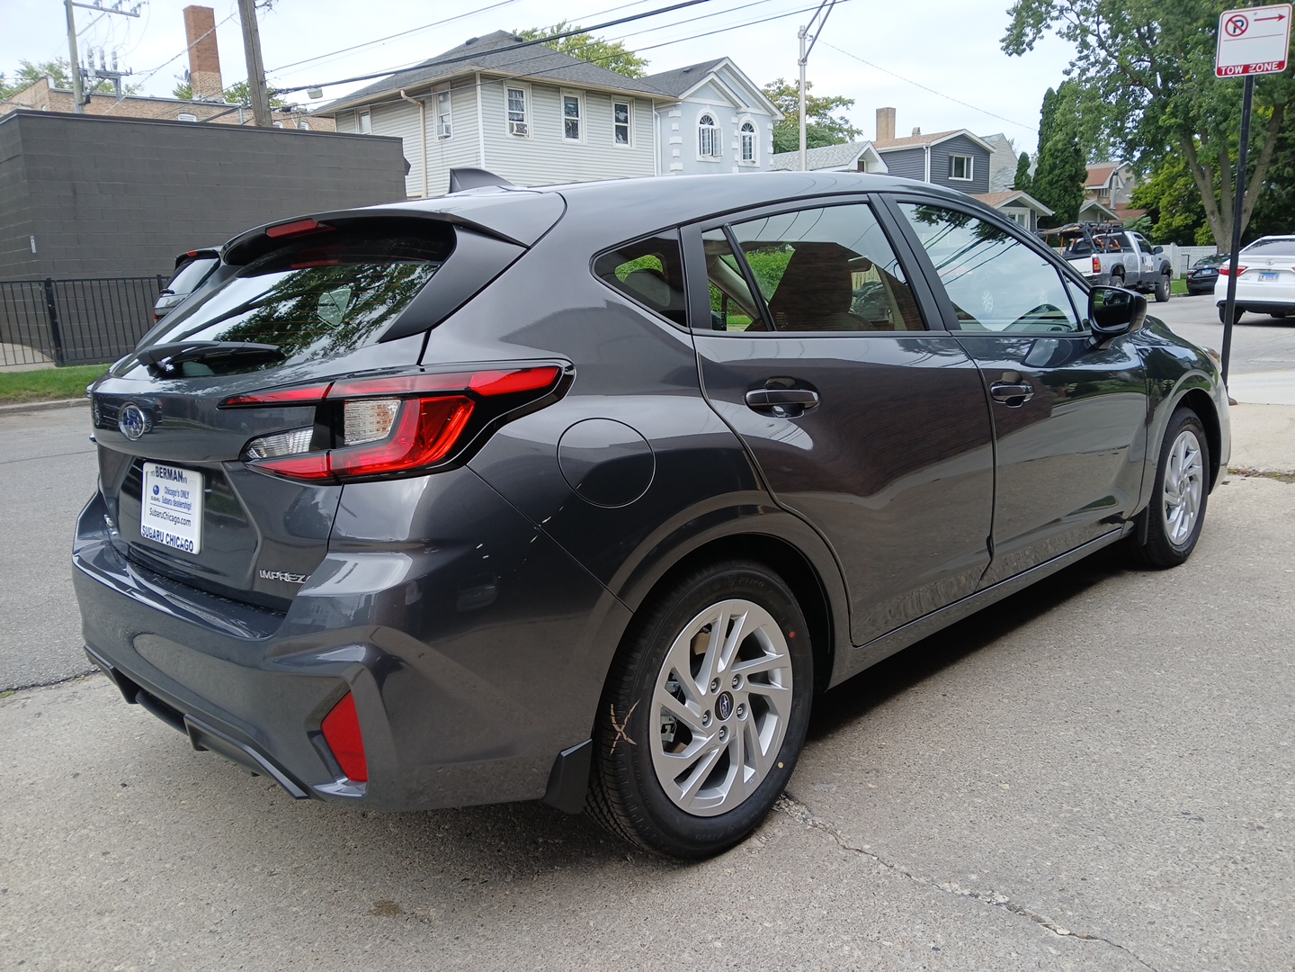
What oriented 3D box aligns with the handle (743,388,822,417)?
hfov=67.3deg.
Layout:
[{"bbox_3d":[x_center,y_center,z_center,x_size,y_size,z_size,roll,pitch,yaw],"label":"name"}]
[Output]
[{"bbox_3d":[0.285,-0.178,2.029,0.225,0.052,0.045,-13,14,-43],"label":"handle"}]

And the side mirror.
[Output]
[{"bbox_3d":[1.441,-0.533,3.007,0.140,0.165,0.195,-13,14,-43],"label":"side mirror"}]

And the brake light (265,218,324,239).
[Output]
[{"bbox_3d":[-0.766,-0.564,2.134,0.045,0.033,0.250,-13,14,-43],"label":"brake light"}]

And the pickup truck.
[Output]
[{"bbox_3d":[12.356,-5.919,26.309,5.200,1.980,1.950,-13,17,-41],"label":"pickup truck"}]

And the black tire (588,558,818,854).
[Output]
[{"bbox_3d":[0.096,0.444,2.045,0.632,0.632,0.210,-13,12,-42],"label":"black tire"}]

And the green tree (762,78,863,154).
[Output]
[{"bbox_3d":[8.124,-15.857,51.149,7.000,10.900,7.000,9,17,41],"label":"green tree"}]

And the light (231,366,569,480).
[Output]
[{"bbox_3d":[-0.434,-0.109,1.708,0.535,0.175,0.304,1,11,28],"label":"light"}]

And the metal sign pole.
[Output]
[{"bbox_3d":[4.222,-1.906,6.913,0.055,2.600,0.065,-15,17,-42],"label":"metal sign pole"}]

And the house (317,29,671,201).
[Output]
[{"bbox_3d":[-4.861,-10.455,32.919,8.500,9.150,8.650,9,17,41],"label":"house"}]

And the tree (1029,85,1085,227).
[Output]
[{"bbox_3d":[17.336,-12.581,41.000,2.500,8.700,2.500,-2,12,0],"label":"tree"}]

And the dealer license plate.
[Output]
[{"bbox_3d":[-1.002,0.041,2.023,0.020,0.160,0.310,-1,4,-44],"label":"dealer license plate"}]

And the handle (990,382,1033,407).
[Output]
[{"bbox_3d":[1.030,-0.265,2.743,0.225,0.065,0.060,-13,10,-42],"label":"handle"}]

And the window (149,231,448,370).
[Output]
[{"bbox_3d":[-0.857,-0.370,2.120,1.190,0.080,0.440,6,53,46],"label":"window"}]

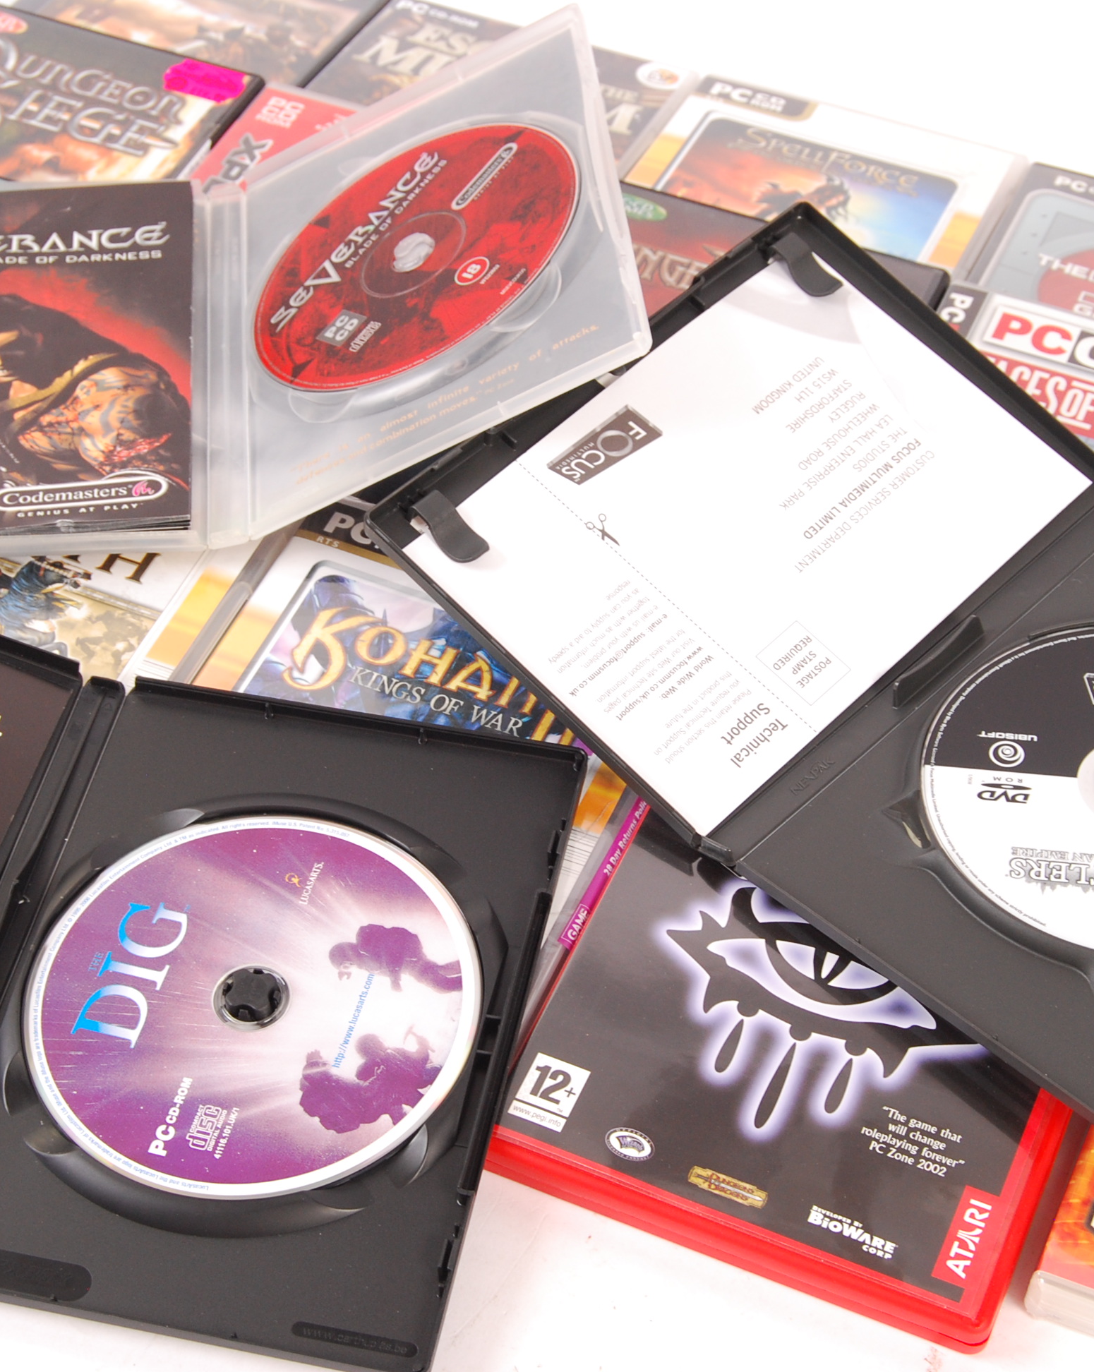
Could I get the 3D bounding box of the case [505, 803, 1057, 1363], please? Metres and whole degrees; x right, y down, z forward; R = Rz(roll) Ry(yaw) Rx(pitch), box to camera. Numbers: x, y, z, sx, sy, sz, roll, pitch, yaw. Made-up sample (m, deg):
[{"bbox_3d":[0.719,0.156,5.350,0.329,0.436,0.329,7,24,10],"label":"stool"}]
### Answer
[{"bbox_3d":[0.080,0.078,0.721,0.135,0.015,0.190,18,48,14],"label":"case"}]

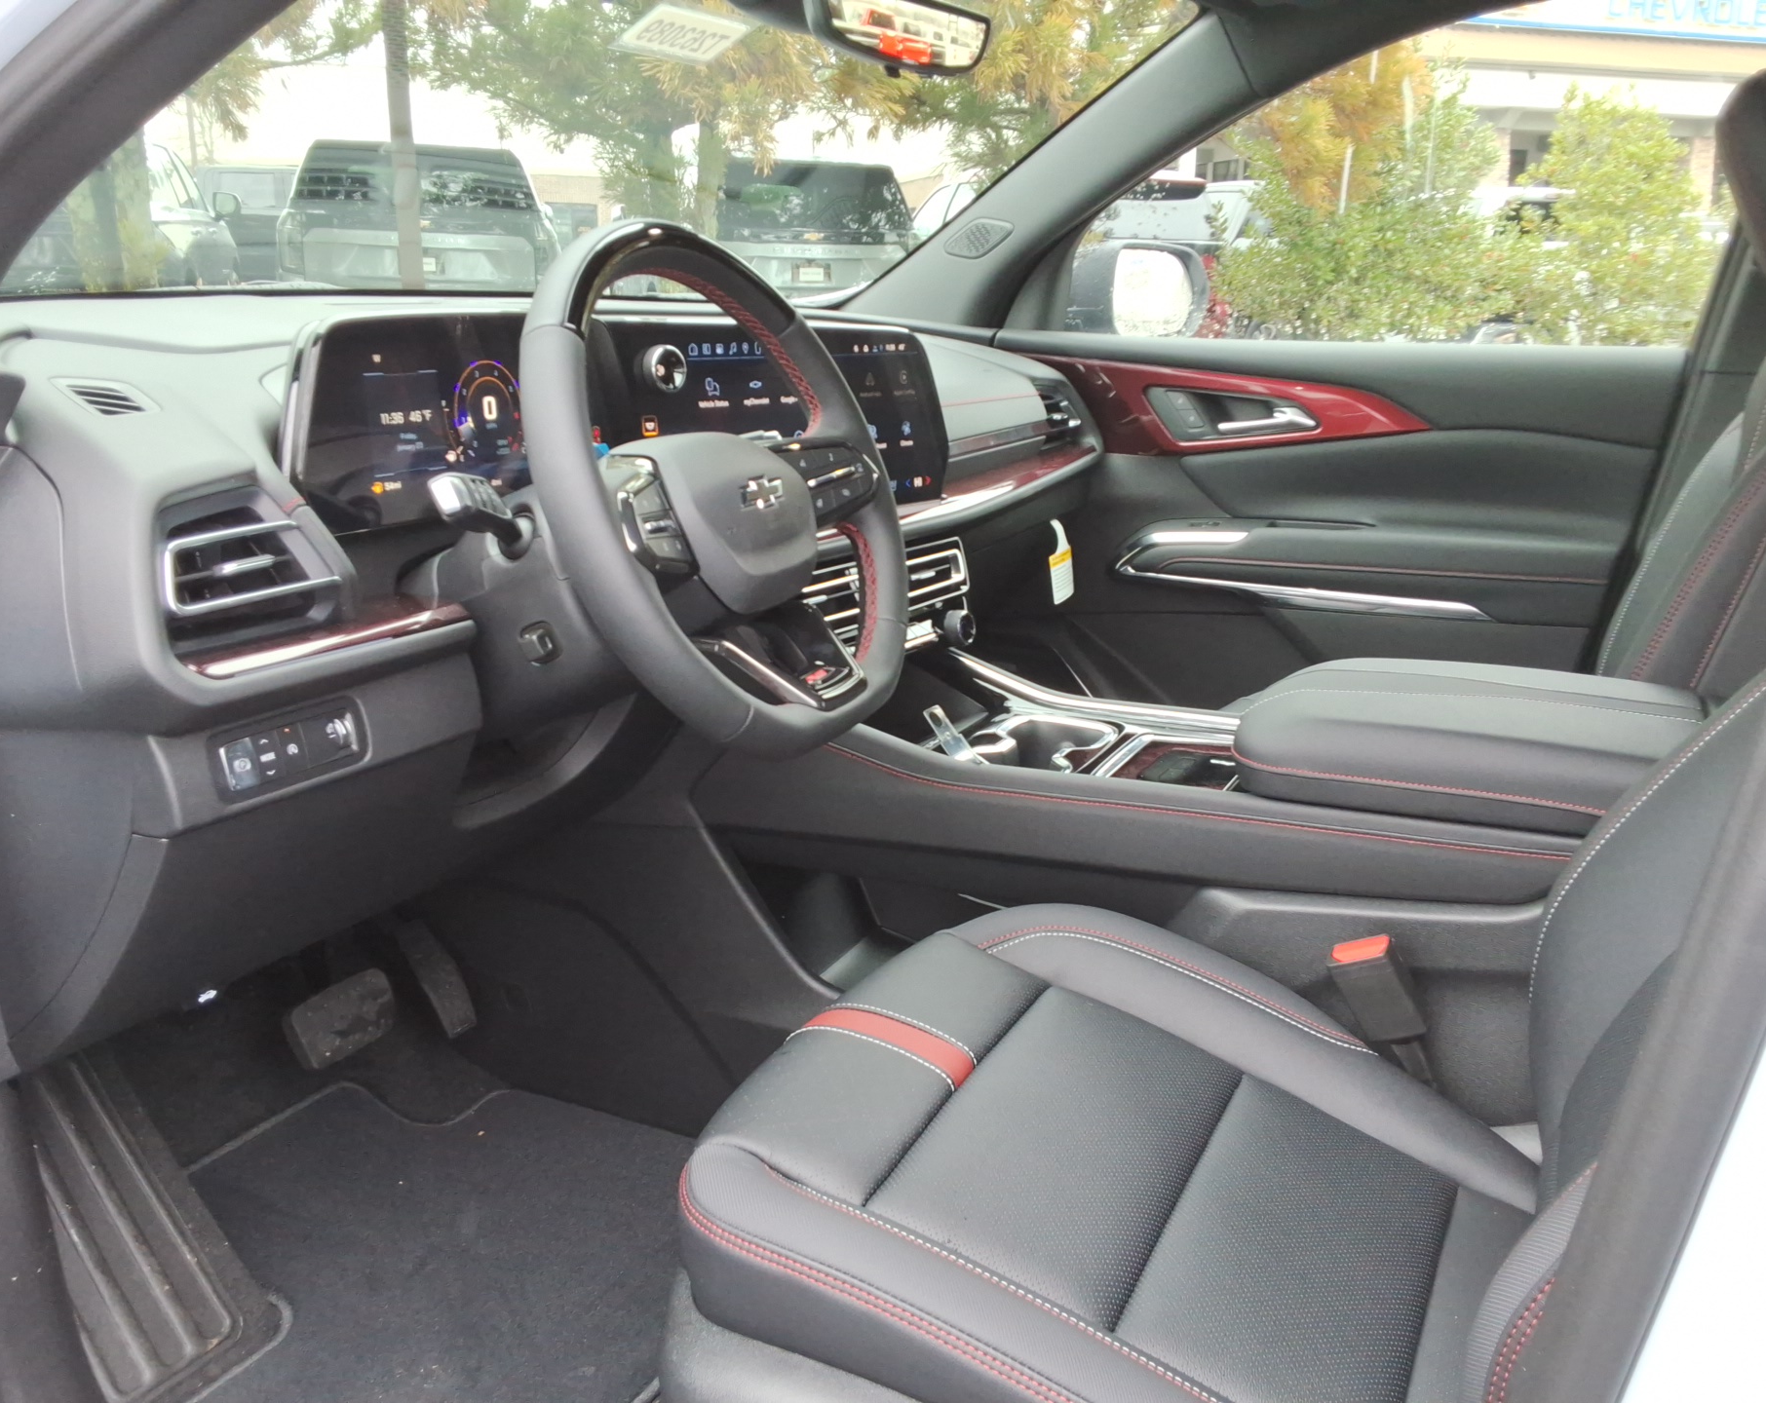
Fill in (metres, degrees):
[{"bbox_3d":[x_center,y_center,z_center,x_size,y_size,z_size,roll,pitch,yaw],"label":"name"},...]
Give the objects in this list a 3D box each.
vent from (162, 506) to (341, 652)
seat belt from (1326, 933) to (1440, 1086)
[{"bbox_3d":[-0.379,-0.071,0.867,0.045,0.067,0.125,1,14,22],"label":"vent"},{"bbox_3d":[0.380,0.228,1.129,0.044,0.110,0.028,-27,0,30],"label":"seat belt"}]

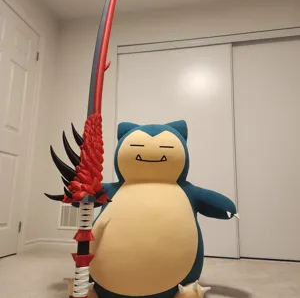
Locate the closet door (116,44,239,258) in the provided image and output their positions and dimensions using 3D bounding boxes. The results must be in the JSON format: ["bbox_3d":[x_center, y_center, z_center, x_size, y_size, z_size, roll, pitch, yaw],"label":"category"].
[{"bbox_3d":[0.208,-0.041,2.570,1.176,1.995,0.045,-1,-11,12],"label":"closet door"}]

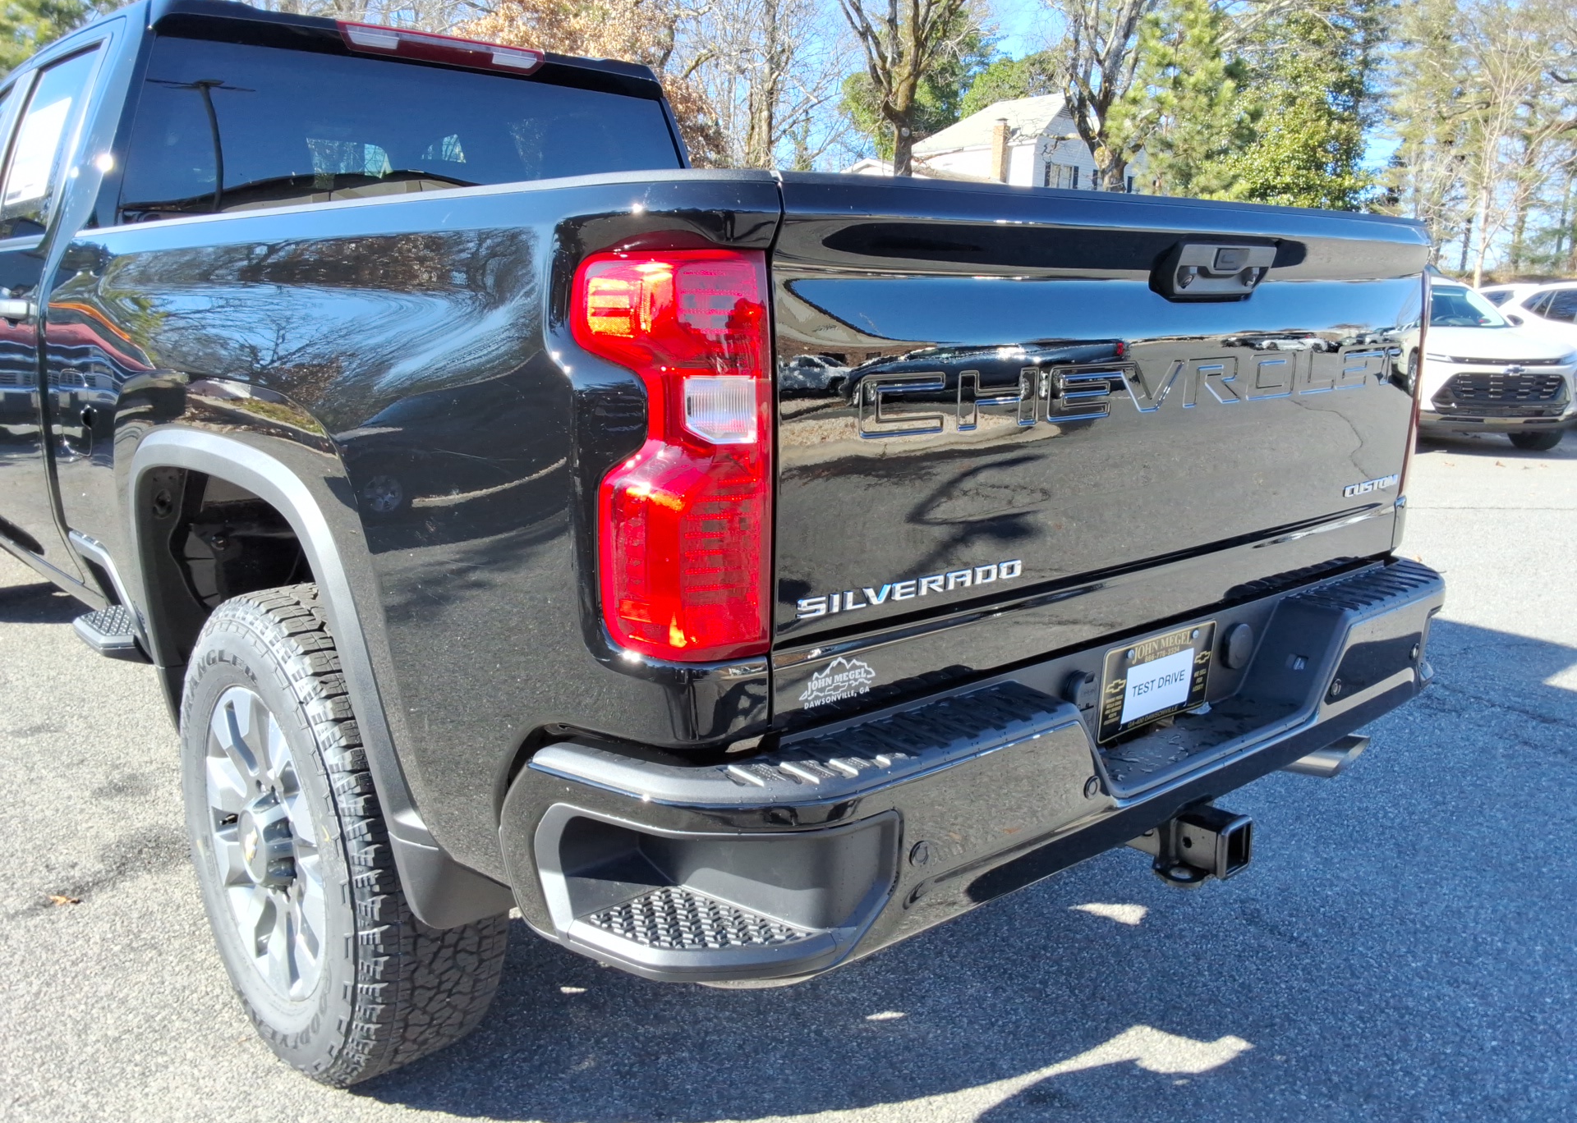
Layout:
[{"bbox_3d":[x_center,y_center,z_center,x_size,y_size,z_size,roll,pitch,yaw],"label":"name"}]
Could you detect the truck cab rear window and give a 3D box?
[{"bbox_3d":[-0.889,-1.062,3.374,1.640,0.460,0.070,-10,8,-41],"label":"truck cab rear window"}]

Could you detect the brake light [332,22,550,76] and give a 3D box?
[{"bbox_3d":[-0.902,-1.334,3.334,0.580,0.070,0.060,-10,15,-41],"label":"brake light"}]

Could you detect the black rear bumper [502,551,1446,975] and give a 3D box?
[{"bbox_3d":[0.520,0.229,2.019,1.970,0.265,0.420,-10,15,-41],"label":"black rear bumper"}]

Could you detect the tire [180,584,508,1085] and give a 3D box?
[{"bbox_3d":[-0.807,0.460,2.248,0.280,0.840,0.850,-10,15,-41],"label":"tire"}]

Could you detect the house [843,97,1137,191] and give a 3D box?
[{"bbox_3d":[12.350,-23.650,75.000,12.000,7.200,12.500,10,15,40],"label":"house"}]

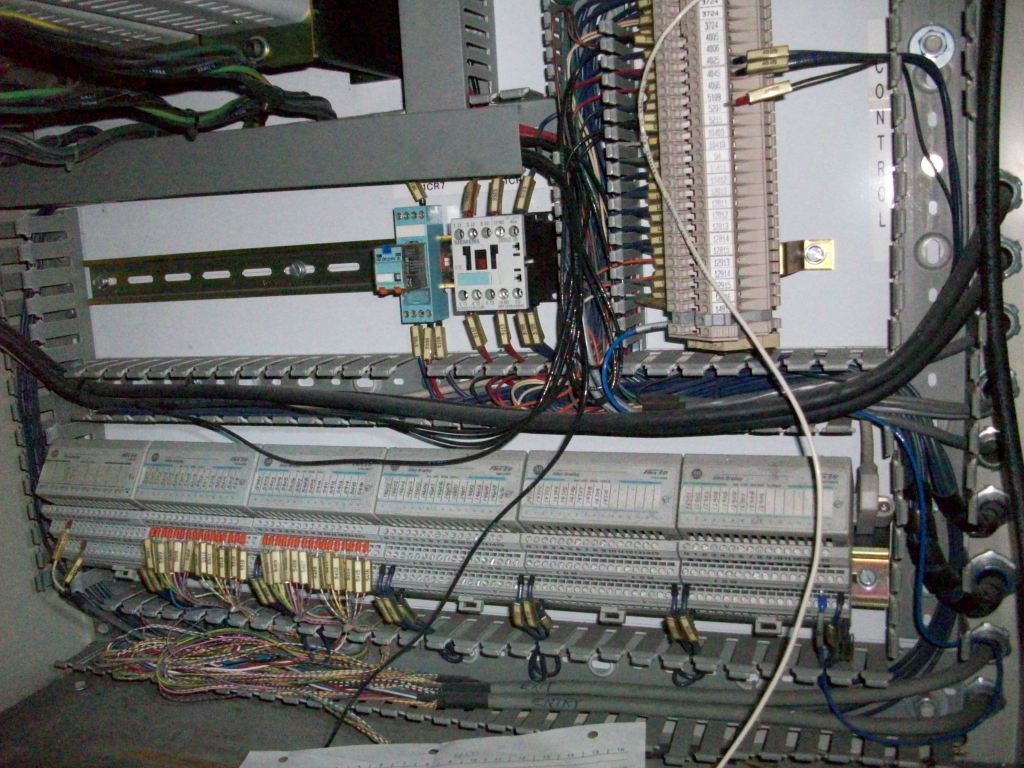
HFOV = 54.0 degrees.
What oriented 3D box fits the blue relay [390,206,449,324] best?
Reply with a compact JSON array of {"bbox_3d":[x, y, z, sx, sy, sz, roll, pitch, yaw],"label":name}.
[{"bbox_3d":[-0.058,-0.077,0.656,0.025,0.074,0.031,0,7,20],"label":"blue relay"}]

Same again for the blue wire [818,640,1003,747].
[{"bbox_3d":[0.211,0.166,0.536,0.089,0.048,0.035,0,7,20],"label":"blue wire"}]

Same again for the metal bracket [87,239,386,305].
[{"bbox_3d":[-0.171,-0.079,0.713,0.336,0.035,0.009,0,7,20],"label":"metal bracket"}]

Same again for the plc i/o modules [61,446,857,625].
[{"bbox_3d":[-0.074,0.088,0.661,0.564,0.096,0.068,0,10,20],"label":"plc i/o modules"}]

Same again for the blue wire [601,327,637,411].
[{"bbox_3d":[0.061,-0.007,0.569,0.018,0.046,0.020,0,7,20],"label":"blue wire"}]

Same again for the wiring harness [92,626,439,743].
[{"bbox_3d":[-0.178,0.206,0.696,0.274,0.062,0.045,0,7,20],"label":"wiring harness"}]

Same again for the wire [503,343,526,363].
[{"bbox_3d":[0.002,-0.019,0.599,0.014,0.012,0.008,0,7,20],"label":"wire"}]

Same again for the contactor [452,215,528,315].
[{"bbox_3d":[-0.001,-0.073,0.614,0.045,0.057,0.066,0,7,20],"label":"contactor"}]

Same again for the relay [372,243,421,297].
[{"bbox_3d":[-0.068,-0.071,0.627,0.021,0.027,0.039,0,7,20],"label":"relay"}]

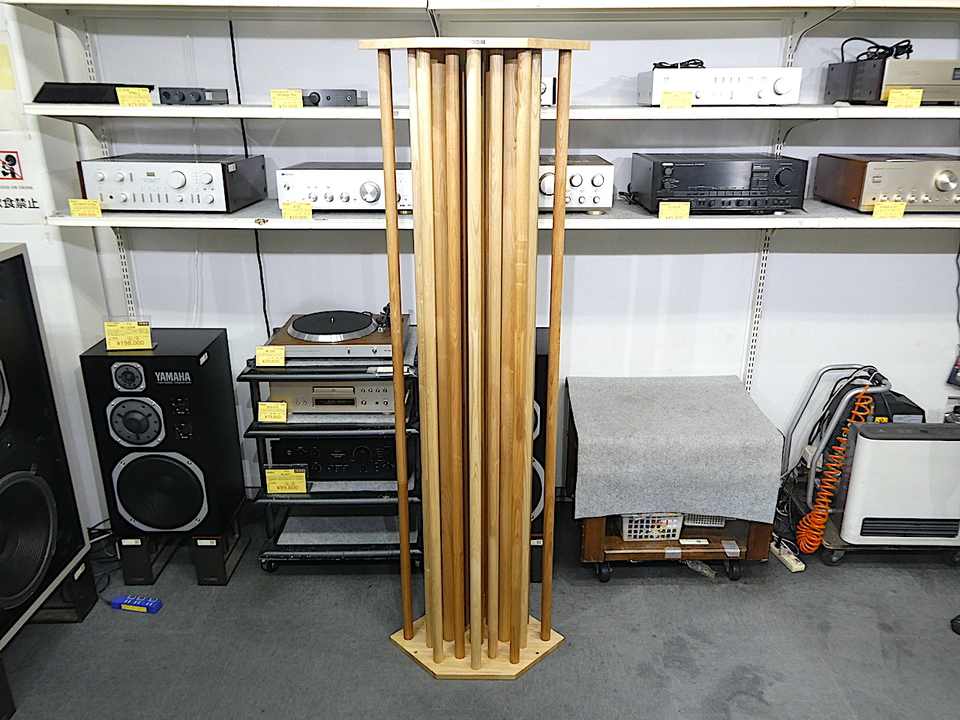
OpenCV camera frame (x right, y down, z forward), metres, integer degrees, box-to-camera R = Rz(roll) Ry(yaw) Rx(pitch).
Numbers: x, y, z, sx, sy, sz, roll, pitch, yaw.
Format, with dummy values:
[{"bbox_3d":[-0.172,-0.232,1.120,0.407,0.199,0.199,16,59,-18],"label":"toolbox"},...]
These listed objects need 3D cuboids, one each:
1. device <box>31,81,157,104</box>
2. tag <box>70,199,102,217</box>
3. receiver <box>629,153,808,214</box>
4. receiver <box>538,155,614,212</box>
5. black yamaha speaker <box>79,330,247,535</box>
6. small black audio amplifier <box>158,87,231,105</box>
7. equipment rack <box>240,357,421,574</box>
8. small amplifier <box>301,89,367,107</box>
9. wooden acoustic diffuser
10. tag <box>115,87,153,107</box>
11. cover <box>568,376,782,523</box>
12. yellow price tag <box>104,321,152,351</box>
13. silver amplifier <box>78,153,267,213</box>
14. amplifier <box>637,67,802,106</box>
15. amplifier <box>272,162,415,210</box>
[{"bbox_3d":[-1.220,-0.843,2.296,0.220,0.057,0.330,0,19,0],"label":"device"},{"bbox_3d":[-1.212,-0.466,2.217,0.092,0.054,0.012,0,2,0],"label":"tag"},{"bbox_3d":[0.781,-0.587,2.405,0.461,0.166,0.395,1,19,2],"label":"receiver"},{"bbox_3d":[0.205,-0.580,2.402,0.430,0.156,0.380,1,19,2],"label":"receiver"},{"bbox_3d":[-1.101,0.258,2.575,0.375,0.675,0.312,0,18,-2],"label":"black yamaha speaker"},{"bbox_3d":[-0.894,-0.825,2.261,0.135,0.048,0.195,0,19,0],"label":"small black audio amplifier"},{"bbox_3d":[-0.502,0.356,2.714,0.593,0.810,0.440,0,19,0],"label":"equipment rack"},{"bbox_3d":[-0.483,-0.840,2.326,0.214,0.052,0.205,0,19,0],"label":"small amplifier"},{"bbox_3d":[-0.010,0.072,2.017,0.556,1.758,0.323,0,19,0],"label":"wooden acoustic diffuser"},{"bbox_3d":[-1.008,-0.765,2.106,0.096,0.058,0.005,1,14,2],"label":"tag"},{"bbox_3d":[0.672,0.313,2.648,0.675,0.335,0.560,1,19,4],"label":"cover"},{"bbox_3d":[-1.154,-0.083,2.377,0.151,0.100,0.012,0,7,1],"label":"yellow price tag"},{"bbox_3d":[-1.010,-0.599,2.445,0.457,0.158,0.430,0,19,0],"label":"silver amplifier"},{"bbox_3d":[0.735,-0.847,2.263,0.435,0.104,0.340,1,19,3],"label":"amplifier"},{"bbox_3d":[-0.420,-0.588,2.454,0.438,0.137,0.375,0,19,0],"label":"amplifier"}]

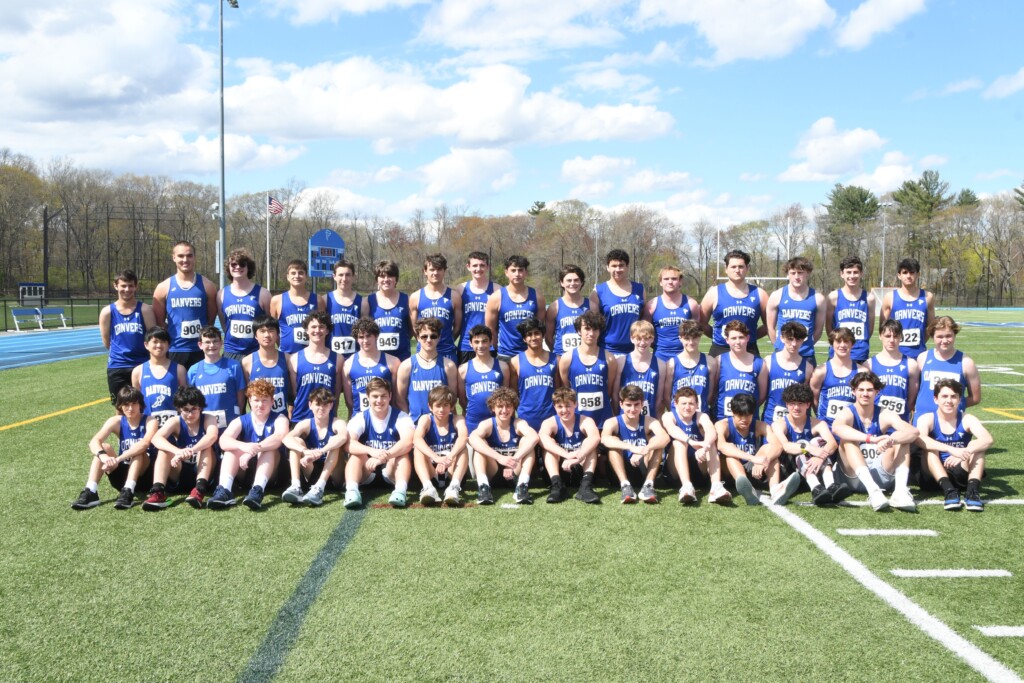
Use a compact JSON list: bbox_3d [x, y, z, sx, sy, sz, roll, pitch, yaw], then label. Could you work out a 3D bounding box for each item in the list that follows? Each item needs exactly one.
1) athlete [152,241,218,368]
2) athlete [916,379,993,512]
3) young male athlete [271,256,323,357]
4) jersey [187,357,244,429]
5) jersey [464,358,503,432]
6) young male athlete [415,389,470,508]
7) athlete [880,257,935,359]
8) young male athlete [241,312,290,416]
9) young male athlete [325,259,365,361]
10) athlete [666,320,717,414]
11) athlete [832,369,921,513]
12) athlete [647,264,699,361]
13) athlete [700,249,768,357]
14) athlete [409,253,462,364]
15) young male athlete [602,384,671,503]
[{"bbox_3d":[-2.691,0.099,7.768,0.540,1.845,0.340,0,3,-10],"label":"athlete"},{"bbox_3d":[3.278,0.709,6.970,0.560,0.853,0.860,1,3,18],"label":"athlete"},{"bbox_3d":[-1.877,0.167,8.272,0.485,1.791,0.340,-1,3,-10],"label":"young male athlete"},{"bbox_3d":[-2.417,0.429,7.673,0.460,0.613,0.260,-1,3,-10],"label":"jersey"},{"bbox_3d":[-0.222,0.454,7.707,0.340,0.634,0.240,0,3,-2],"label":"jersey"},{"bbox_3d":[-0.528,0.736,7.031,0.452,0.793,0.840,0,3,-3],"label":"young male athlete"},{"bbox_3d":[3.461,0.170,8.220,0.480,1.804,0.330,1,3,15],"label":"athlete"},{"bbox_3d":[-2.032,0.432,7.786,0.401,1.317,0.520,-1,3,-10],"label":"young male athlete"},{"bbox_3d":[-1.393,0.181,7.772,0.430,1.699,0.310,0,3,-5],"label":"young male athlete"},{"bbox_3d":[1.454,0.472,7.692,0.436,1.284,0.600,0,3,5],"label":"athlete"},{"bbox_3d":[2.568,0.672,6.725,0.580,0.887,0.900,1,3,8],"label":"athlete"},{"bbox_3d":[1.401,0.217,8.220,0.507,1.742,0.350,0,3,5],"label":"athlete"},{"bbox_3d":[1.946,0.147,8.217,0.603,1.881,0.350,0,3,7],"label":"athlete"},{"bbox_3d":[-0.664,0.148,8.219,0.490,1.848,0.330,0,3,-4],"label":"athlete"},{"bbox_3d":[0.916,0.710,6.918,0.480,0.768,0.820,1,3,3],"label":"young male athlete"}]

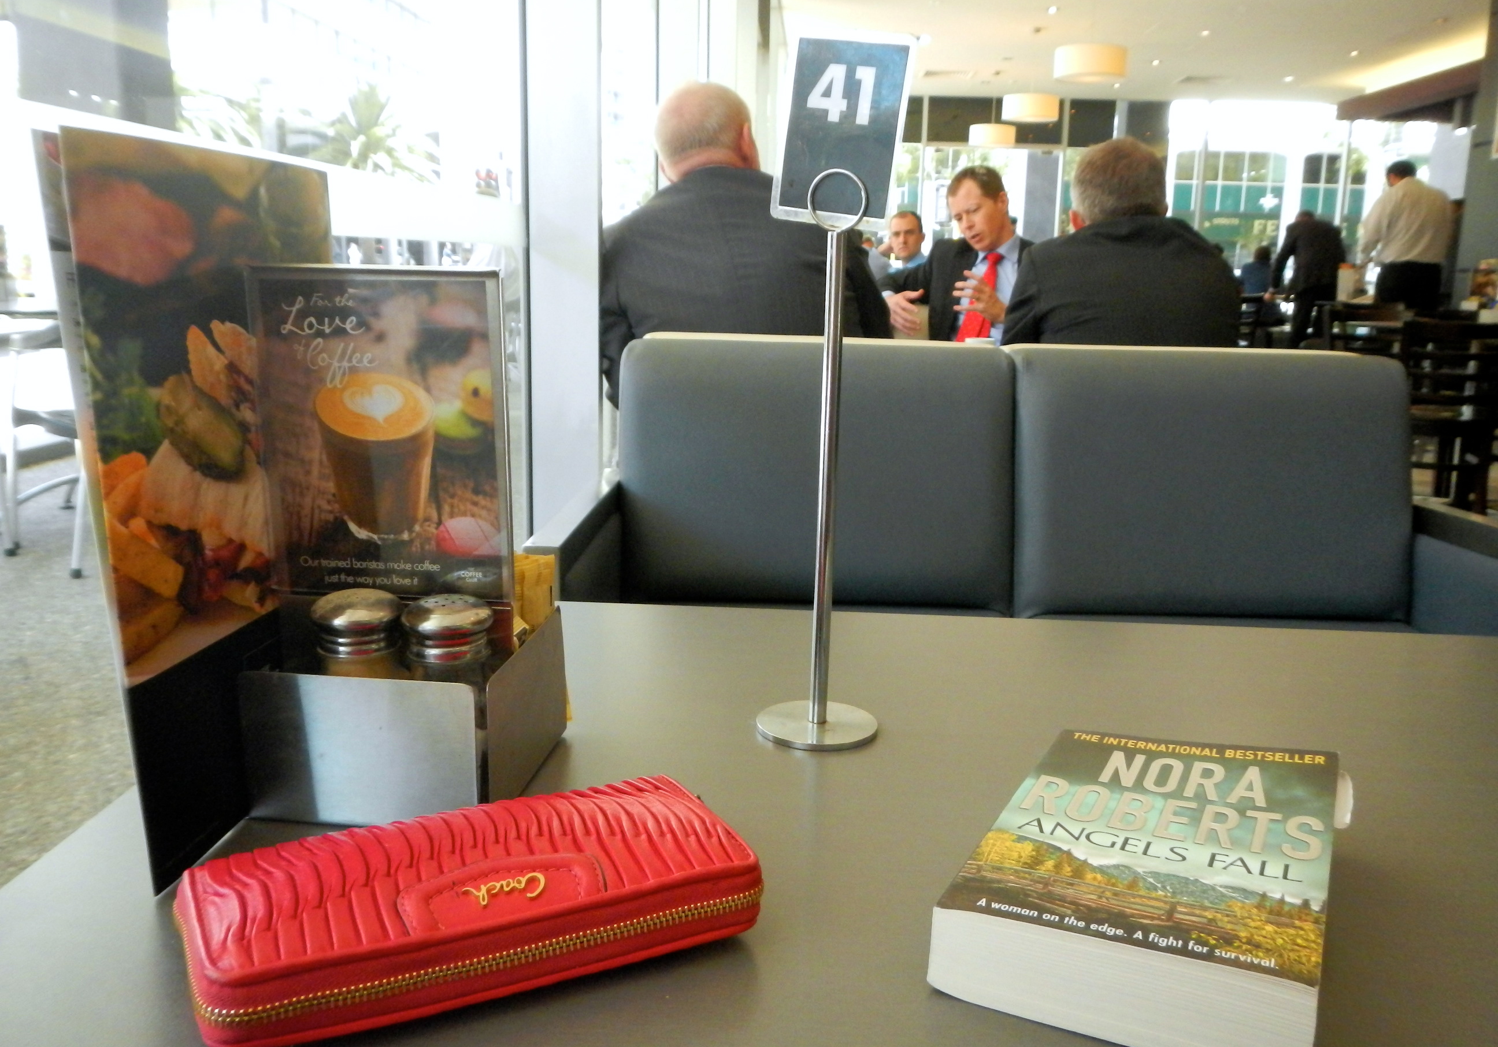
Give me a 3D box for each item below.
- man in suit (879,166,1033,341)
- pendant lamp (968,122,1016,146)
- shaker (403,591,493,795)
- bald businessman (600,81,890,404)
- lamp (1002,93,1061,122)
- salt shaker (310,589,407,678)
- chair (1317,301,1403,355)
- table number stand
[{"bbox_3d":[0.582,-0.343,3.298,0.550,1.290,0.750,3,12,8],"label":"man in suit"},{"bbox_3d":[2.283,-3.644,11.364,0.450,0.170,0.450,1,12,0],"label":"pendant lamp"},{"bbox_3d":[-0.137,0.082,0.554,0.044,0.092,0.044,1,12,0],"label":"shaker"},{"bbox_3d":[0.018,-0.163,2.346,0.540,1.310,0.750,2,12,6],"label":"bald businessman"},{"bbox_3d":[2.127,-3.132,9.136,0.450,0.170,0.450,1,12,0],"label":"lamp"},{"bbox_3d":[-0.179,0.081,0.559,0.044,0.092,0.044,1,12,0],"label":"salt shaker"},{"bbox_3d":[3.138,-0.726,6.376,0.440,0.860,0.480,2,12,6],"label":"chair"},{"bbox_3d":[0.040,-0.033,0.634,0.067,0.296,0.067,1,12,0],"label":"table number stand"}]

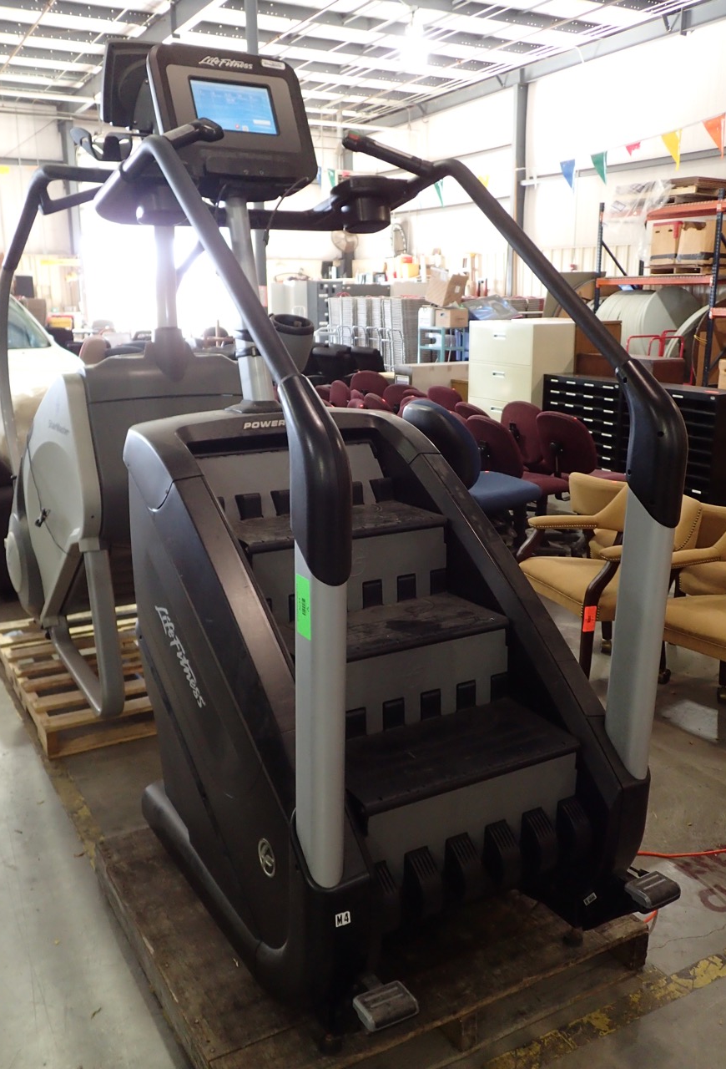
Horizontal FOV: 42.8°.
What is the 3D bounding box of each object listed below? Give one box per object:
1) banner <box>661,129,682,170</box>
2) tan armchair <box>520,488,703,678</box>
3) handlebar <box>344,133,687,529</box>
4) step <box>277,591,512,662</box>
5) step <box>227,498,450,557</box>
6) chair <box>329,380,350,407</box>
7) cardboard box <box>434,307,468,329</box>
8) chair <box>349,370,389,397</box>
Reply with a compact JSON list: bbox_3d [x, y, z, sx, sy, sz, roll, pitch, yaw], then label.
[{"bbox_3d":[4.003,-4.971,12.000,0.030,0.490,0.290,-10,18,-32],"label":"banner"},{"bbox_3d":[1.012,0.220,3.888,0.610,0.810,0.610,-6,16,-22],"label":"tan armchair"},{"bbox_3d":[0.303,-0.534,2.210,0.300,0.910,1.060,-9,17,-28],"label":"handlebar"},{"bbox_3d":[0.044,0.233,2.214,0.543,0.040,0.258,-8,17,-28],"label":"step"},{"bbox_3d":[-0.088,-0.015,2.396,0.543,0.040,0.258,-8,17,-28],"label":"step"},{"bbox_3d":[0.074,-0.855,7.800,0.640,0.900,0.600,-6,16,-21],"label":"chair"},{"bbox_3d":[1.192,-2.912,12.472,0.290,0.255,0.400,-6,16,-19],"label":"cardboard box"},{"bbox_3d":[0.242,-1.100,8.628,0.580,0.880,0.600,10,18,34],"label":"chair"}]

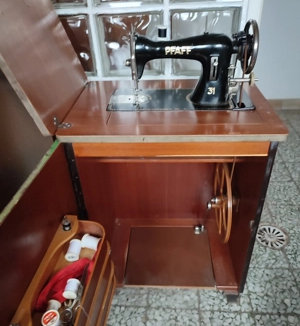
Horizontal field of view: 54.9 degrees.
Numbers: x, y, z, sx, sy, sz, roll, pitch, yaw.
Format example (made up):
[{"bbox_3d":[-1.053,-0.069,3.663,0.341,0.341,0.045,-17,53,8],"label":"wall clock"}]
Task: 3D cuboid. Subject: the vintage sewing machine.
[{"bbox_3d":[0.096,-0.293,0.851,0.449,0.225,0.179,0,35,4],"label":"vintage sewing machine"}]

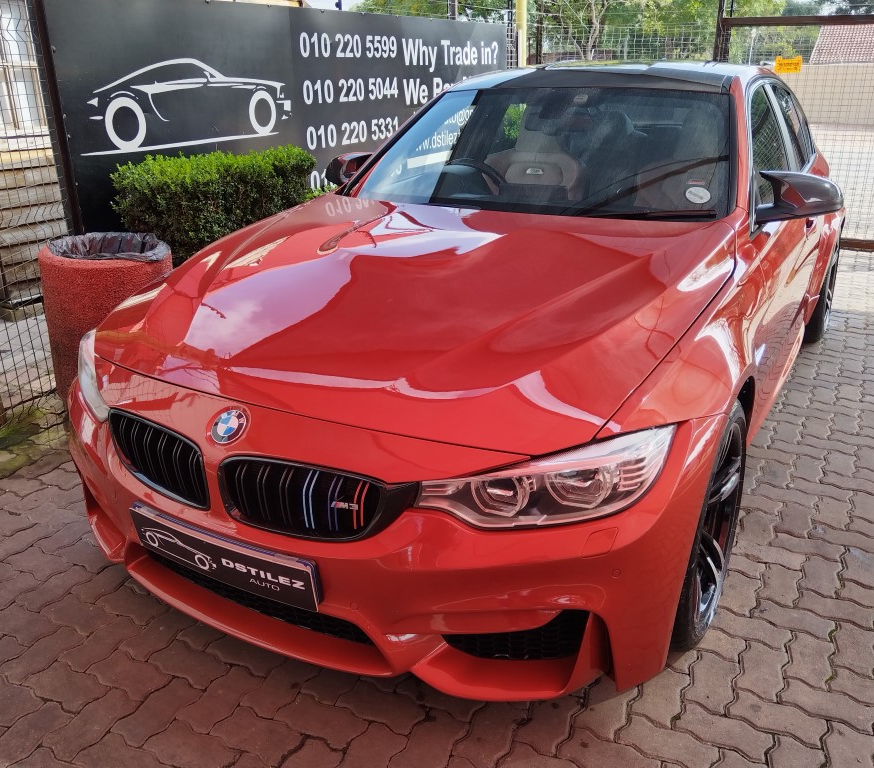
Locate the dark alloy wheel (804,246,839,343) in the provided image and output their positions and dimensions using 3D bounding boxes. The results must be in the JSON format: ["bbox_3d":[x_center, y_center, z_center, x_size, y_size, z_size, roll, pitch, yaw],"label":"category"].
[{"bbox_3d":[2.007,-0.571,4.252,0.275,0.670,0.670,11,25,28],"label":"dark alloy wheel"}]

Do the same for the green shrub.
[{"bbox_3d":[-1.152,-0.853,4.366,0.500,0.900,1.330,7,23,19],"label":"green shrub"}]

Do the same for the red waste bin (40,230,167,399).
[{"bbox_3d":[-1.408,-0.253,3.414,0.580,0.740,0.580,11,25,28],"label":"red waste bin"}]

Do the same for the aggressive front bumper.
[{"bbox_3d":[-0.328,0.267,1.898,1.830,0.610,0.620,11,25,28],"label":"aggressive front bumper"}]

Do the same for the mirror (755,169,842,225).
[{"bbox_3d":[1.155,-0.585,2.443,0.250,0.165,0.180,11,25,28],"label":"mirror"}]

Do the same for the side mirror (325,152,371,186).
[{"bbox_3d":[-0.397,-0.891,3.267,0.250,0.165,0.180,11,25,28],"label":"side mirror"}]

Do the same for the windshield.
[{"bbox_3d":[0.382,-0.864,2.814,1.420,0.130,0.740,11,59,28],"label":"windshield"}]

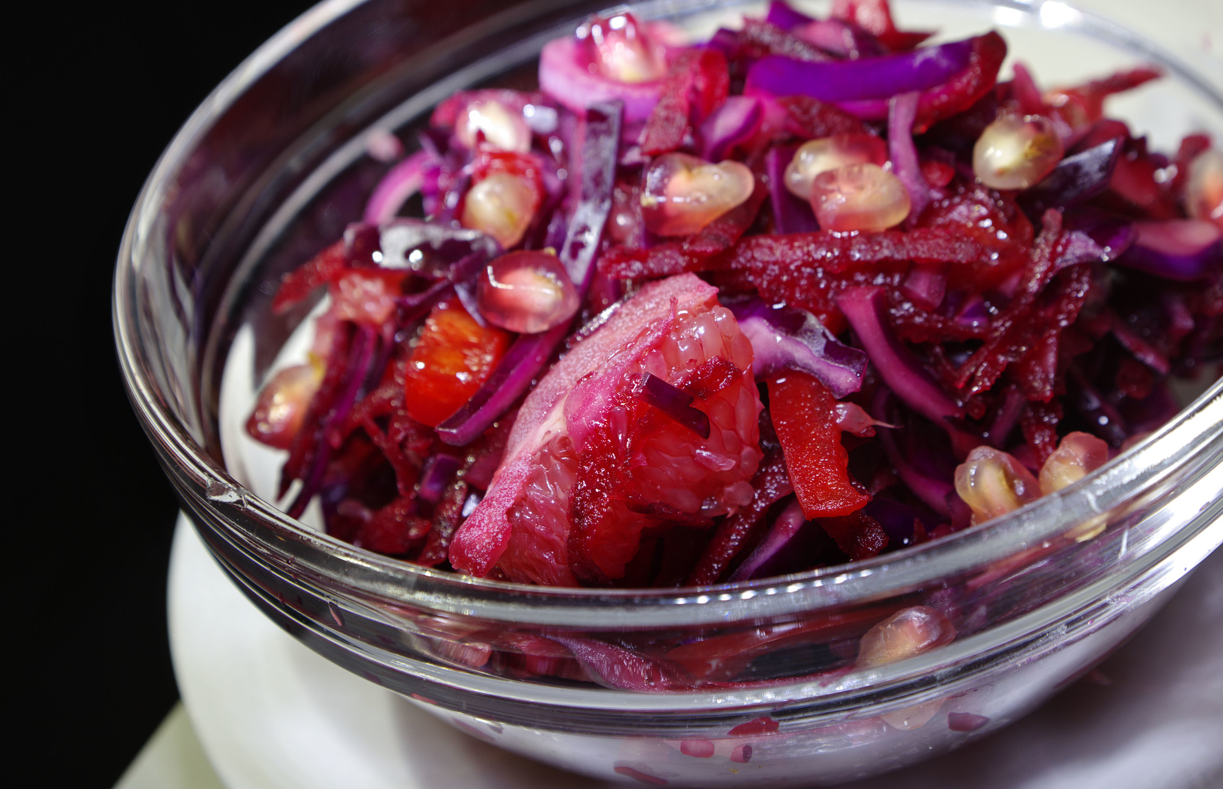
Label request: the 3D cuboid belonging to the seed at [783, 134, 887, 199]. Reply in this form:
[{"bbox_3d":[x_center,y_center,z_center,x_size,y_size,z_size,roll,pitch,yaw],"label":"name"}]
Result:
[{"bbox_3d":[0.024,-0.025,0.247,0.011,0.007,0.007,-12,40,0],"label":"seed"}]

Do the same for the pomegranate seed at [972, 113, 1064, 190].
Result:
[{"bbox_3d":[0.044,-0.026,0.247,0.010,0.008,0.008,-15,40,0],"label":"pomegranate seed"}]

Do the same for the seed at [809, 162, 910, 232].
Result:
[{"bbox_3d":[0.026,-0.021,0.239,0.011,0.007,0.007,5,41,0],"label":"seed"}]

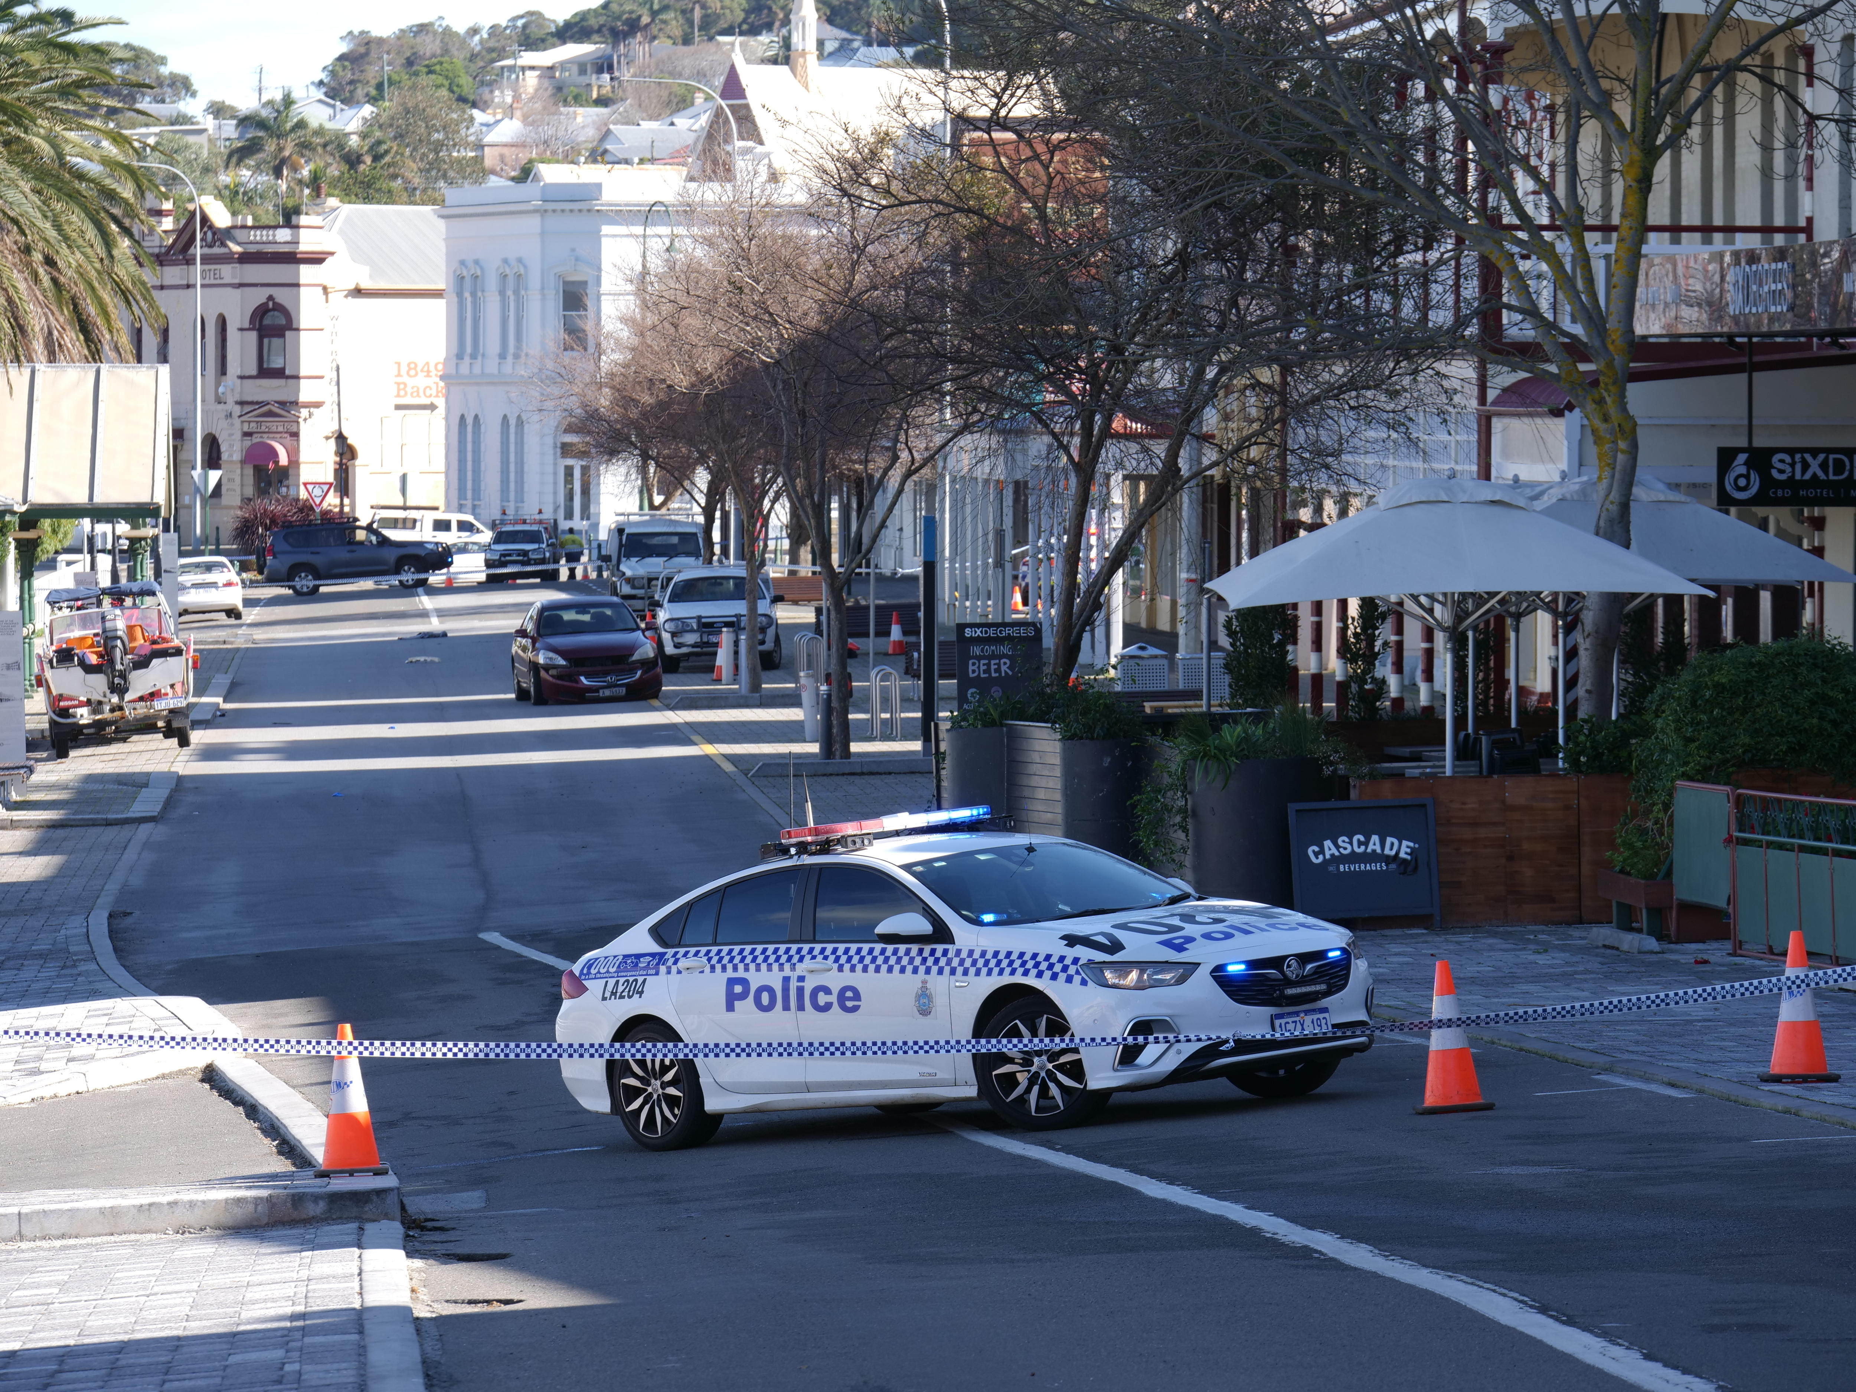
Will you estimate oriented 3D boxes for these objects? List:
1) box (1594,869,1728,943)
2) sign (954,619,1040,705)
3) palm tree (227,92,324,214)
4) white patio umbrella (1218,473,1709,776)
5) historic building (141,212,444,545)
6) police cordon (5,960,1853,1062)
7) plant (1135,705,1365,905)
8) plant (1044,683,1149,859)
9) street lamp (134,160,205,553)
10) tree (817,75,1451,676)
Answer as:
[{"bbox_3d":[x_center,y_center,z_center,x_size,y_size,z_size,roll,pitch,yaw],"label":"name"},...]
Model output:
[{"bbox_3d":[4.566,1.305,66.800,0.750,0.470,0.900,-2,1,-3],"label":"box"},{"bbox_3d":[0.523,-0.144,79.000,0.625,0.850,0.080,0,2,0],"label":"sign"},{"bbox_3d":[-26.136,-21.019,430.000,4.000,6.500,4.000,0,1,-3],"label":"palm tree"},{"bbox_3d":[3.524,-0.044,71.500,3.250,2.850,3.250,0,1,-3],"label":"white patio umbrella"},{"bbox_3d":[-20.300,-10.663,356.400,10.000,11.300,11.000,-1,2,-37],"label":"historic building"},{"bbox_3d":[0.003,1.448,49.000,8.600,0.440,0.350,-2,1,0],"label":"police cordon"},{"bbox_3d":[2.057,0.788,69.000,1.300,1.400,1.150,0,2,6],"label":"plant"},{"bbox_3d":[1.373,0.689,75.500,1.050,1.520,1.050,-2,1,-3],"label":"plant"},{"bbox_3d":[-23.804,-10.577,335.000,2.400,12.100,0.300,0,2,0],"label":"street lamp"},{"bbox_3d":[1.722,-2.038,90.000,5.200,6.300,5.000,0,1,-3],"label":"tree"}]

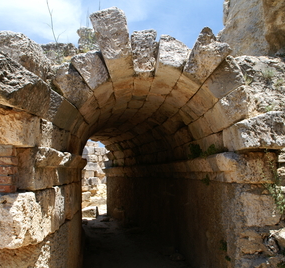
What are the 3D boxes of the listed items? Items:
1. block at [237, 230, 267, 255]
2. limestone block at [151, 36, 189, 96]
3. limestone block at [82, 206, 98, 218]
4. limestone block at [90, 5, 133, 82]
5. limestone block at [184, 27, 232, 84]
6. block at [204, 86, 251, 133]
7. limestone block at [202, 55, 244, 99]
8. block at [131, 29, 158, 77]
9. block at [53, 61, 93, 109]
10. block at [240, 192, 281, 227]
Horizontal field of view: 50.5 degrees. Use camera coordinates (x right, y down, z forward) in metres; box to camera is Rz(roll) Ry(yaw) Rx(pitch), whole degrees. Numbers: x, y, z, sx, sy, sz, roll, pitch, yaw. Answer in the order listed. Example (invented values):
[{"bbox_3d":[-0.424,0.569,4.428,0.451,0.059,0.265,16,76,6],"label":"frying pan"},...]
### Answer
[{"bbox_3d":[1.179,1.210,3.376,0.330,0.250,0.320,0,-7,-4],"label":"block"},{"bbox_3d":[0.310,-0.806,3.765,0.320,0.420,1.050,7,-8,-3],"label":"limestone block"},{"bbox_3d":[-2.053,3.053,11.700,0.720,0.430,0.600,0,-7,0],"label":"limestone block"},{"bbox_3d":[-0.341,-1.006,3.437,0.348,0.540,0.609,-12,-6,-5],"label":"limestone block"},{"bbox_3d":[0.671,-0.802,3.517,0.370,0.549,0.525,36,-8,1],"label":"limestone block"},{"bbox_3d":[1.084,-0.275,3.797,0.420,0.380,0.650,-29,-5,-7],"label":"block"},{"bbox_3d":[0.854,-0.540,3.416,0.422,0.321,0.473,-40,-3,-7],"label":"limestone block"},{"bbox_3d":[-0.002,-0.976,3.884,0.318,0.553,0.473,5,-8,-3],"label":"block"},{"bbox_3d":[-0.888,-0.579,4.048,0.293,0.583,0.525,-41,-3,-7],"label":"block"},{"bbox_3d":[1.309,0.886,3.528,0.420,0.380,0.400,0,-7,-4],"label":"block"}]

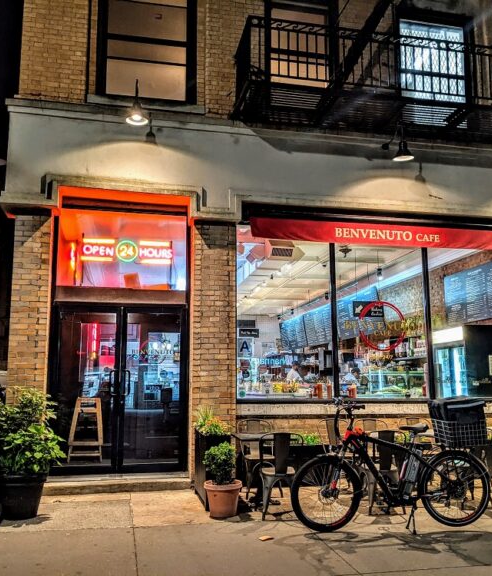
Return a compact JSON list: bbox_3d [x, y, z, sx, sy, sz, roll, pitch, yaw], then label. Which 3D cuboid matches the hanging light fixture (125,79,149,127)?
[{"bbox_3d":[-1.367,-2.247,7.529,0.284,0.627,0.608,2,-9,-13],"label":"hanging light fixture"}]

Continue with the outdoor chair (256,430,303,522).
[{"bbox_3d":[0.339,1.891,6.158,0.440,0.850,0.490,1,-9,-4],"label":"outdoor chair"}]

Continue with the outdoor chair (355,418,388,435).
[{"bbox_3d":[1.635,2.083,7.493,0.440,0.850,0.490,1,-9,-9],"label":"outdoor chair"}]

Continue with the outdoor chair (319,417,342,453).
[{"bbox_3d":[1.171,2.063,7.362,0.440,0.850,0.490,2,-9,-12],"label":"outdoor chair"}]

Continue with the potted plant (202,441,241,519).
[{"bbox_3d":[-0.242,1.949,6.180,0.400,0.740,0.400,0,-9,0],"label":"potted plant"}]

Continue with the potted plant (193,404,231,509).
[{"bbox_3d":[-0.376,1.892,6.853,0.330,1.040,1.030,2,-9,-12],"label":"potted plant"}]

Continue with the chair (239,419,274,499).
[{"bbox_3d":[0.158,2.036,7.188,0.440,0.850,0.490,2,-9,-14],"label":"chair"}]

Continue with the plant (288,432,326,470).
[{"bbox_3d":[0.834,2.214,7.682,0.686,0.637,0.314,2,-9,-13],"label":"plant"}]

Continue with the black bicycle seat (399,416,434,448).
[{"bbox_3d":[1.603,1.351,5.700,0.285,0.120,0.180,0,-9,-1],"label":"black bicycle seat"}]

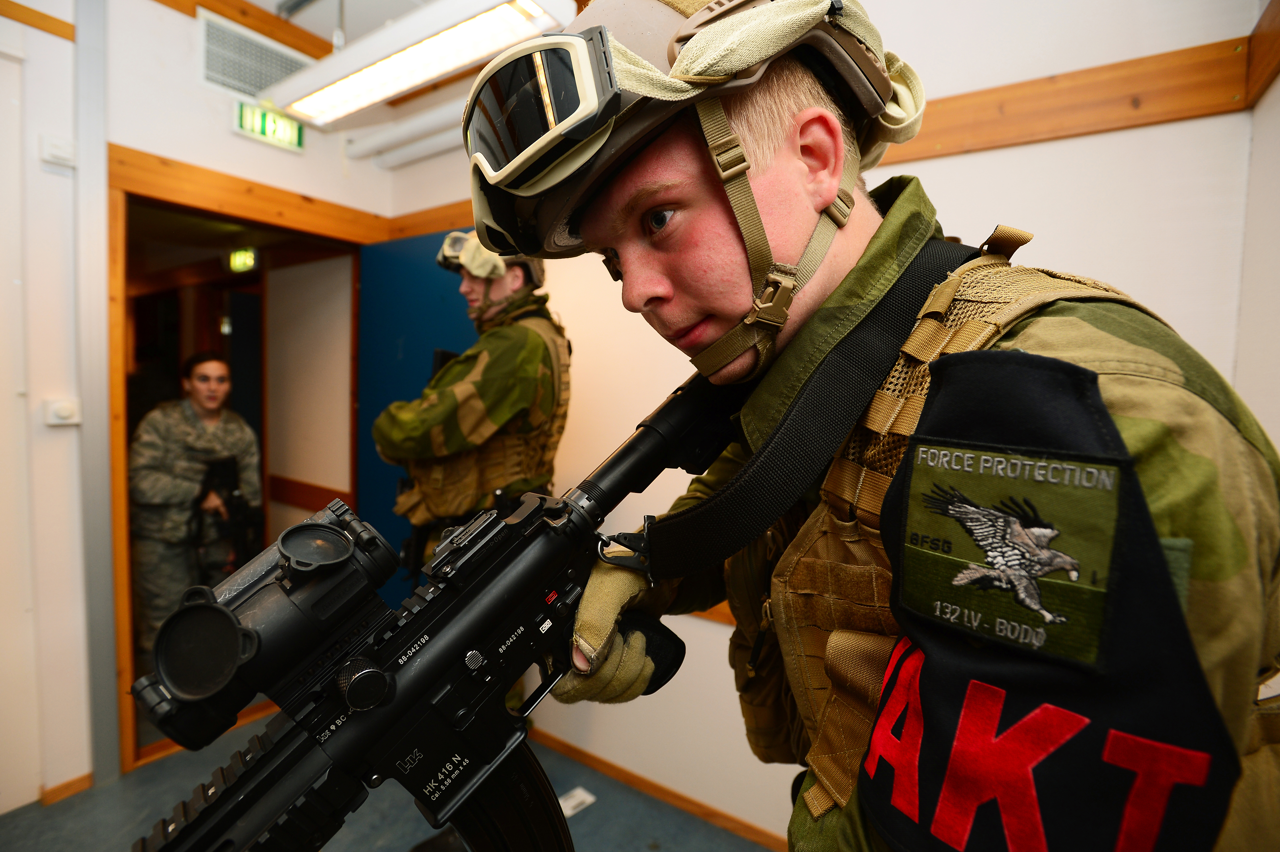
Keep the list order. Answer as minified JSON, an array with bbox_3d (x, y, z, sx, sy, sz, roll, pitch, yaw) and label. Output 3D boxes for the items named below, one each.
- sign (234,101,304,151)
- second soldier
[{"bbox_3d":[-1.496,-1.197,2.442,0.050,0.122,0.248,4,4,33],"label":"sign"},{"bbox_3d":[-0.510,0.360,1.860,0.580,1.890,0.560,1,4,-17],"label":"second soldier"}]

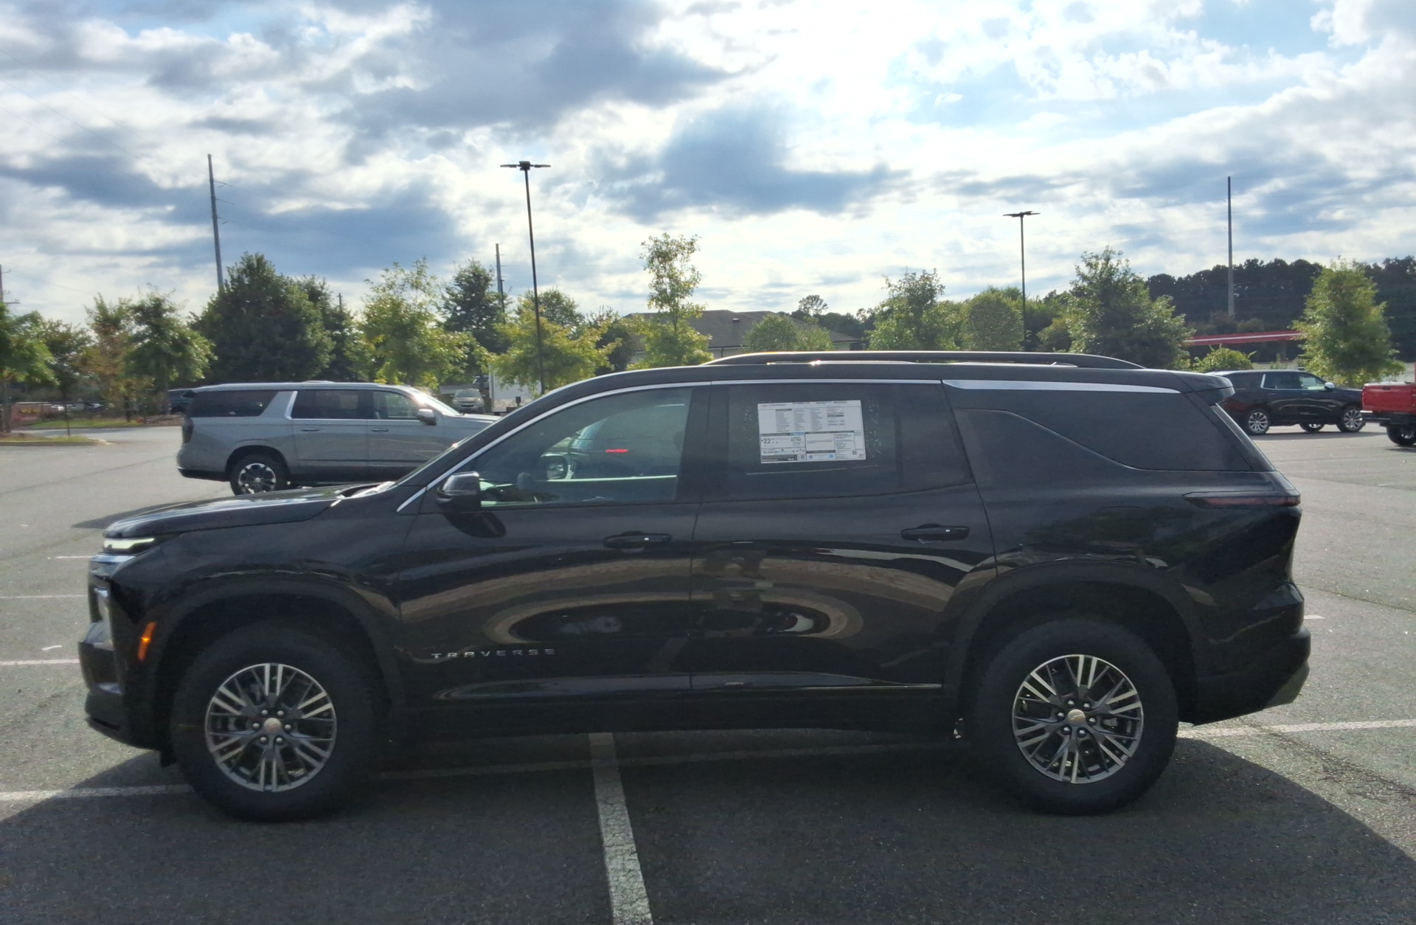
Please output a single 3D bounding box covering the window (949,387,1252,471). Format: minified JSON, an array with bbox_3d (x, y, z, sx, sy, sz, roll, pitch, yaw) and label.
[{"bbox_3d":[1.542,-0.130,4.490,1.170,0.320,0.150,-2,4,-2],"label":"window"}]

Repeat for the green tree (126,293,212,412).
[{"bbox_3d":[-29.072,-5.659,62.000,4.670,6.950,4.670,-3,4,0],"label":"green tree"}]

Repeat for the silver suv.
[{"bbox_3d":[-5.170,-0.330,18.400,5.730,1.920,2.060,-2,4,0],"label":"silver suv"}]

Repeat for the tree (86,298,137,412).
[{"bbox_3d":[-31.205,-5.309,60.000,3.129,6.825,3.129,-6,6,-27],"label":"tree"}]

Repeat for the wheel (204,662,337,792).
[{"bbox_3d":[-1.666,1.006,4.463,0.500,0.500,0.180,0,5,0],"label":"wheel"}]

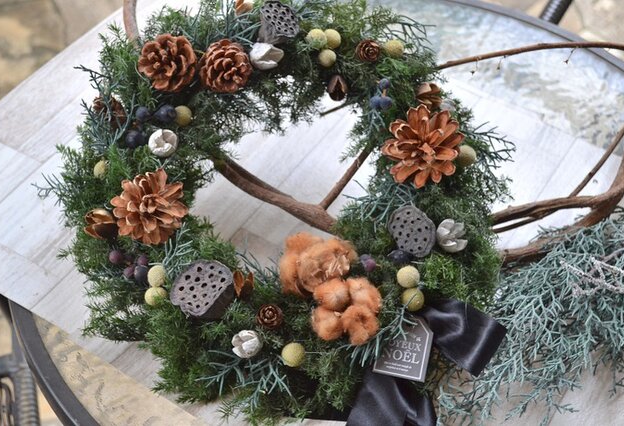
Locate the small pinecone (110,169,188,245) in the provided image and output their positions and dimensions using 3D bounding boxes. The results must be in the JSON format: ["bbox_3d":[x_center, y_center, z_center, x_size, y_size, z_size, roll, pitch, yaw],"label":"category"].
[{"bbox_3d":[-0.126,-0.005,0.744,0.060,0.044,0.060,0,82,-10],"label":"small pinecone"}]

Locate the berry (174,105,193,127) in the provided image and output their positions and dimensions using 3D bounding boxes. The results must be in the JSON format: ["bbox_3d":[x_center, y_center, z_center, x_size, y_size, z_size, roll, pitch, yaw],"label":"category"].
[{"bbox_3d":[-0.092,-0.069,0.684,0.014,0.014,0.014,2,49,-2],"label":"berry"}]

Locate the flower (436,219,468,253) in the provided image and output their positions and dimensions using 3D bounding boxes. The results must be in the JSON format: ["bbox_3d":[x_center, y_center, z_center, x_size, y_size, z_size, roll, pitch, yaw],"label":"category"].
[{"bbox_3d":[0.093,0.015,0.636,0.022,0.021,0.022,0,78,-31],"label":"flower"}]

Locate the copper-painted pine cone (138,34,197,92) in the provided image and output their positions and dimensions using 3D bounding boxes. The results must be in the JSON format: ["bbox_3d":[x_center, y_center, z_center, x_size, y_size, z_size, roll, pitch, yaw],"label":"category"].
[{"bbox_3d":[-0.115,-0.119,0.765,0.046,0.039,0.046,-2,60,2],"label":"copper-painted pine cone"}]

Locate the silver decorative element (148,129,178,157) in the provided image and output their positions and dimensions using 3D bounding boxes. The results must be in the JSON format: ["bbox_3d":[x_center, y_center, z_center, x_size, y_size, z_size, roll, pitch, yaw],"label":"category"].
[{"bbox_3d":[-0.115,-0.055,0.746,0.022,0.022,0.022,1,52,-1],"label":"silver decorative element"}]

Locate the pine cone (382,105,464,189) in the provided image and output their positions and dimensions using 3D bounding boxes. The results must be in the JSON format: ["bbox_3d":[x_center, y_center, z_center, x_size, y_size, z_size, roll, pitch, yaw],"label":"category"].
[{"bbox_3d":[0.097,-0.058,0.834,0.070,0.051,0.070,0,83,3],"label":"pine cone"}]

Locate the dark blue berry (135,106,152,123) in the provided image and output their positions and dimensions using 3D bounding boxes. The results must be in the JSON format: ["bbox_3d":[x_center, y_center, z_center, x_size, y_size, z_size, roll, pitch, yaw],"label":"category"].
[{"bbox_3d":[-0.132,-0.077,0.750,0.014,0.013,0.014,3,47,-3],"label":"dark blue berry"}]

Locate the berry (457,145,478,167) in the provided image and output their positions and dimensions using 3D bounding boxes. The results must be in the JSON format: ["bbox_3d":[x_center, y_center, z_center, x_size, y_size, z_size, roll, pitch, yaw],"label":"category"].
[{"bbox_3d":[0.107,-0.039,0.668,0.016,0.016,0.016,2,49,-2],"label":"berry"}]

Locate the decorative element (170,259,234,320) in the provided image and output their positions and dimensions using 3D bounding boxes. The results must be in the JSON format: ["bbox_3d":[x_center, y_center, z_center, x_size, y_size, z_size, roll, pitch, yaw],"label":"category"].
[{"bbox_3d":[-0.070,0.049,0.617,0.041,0.028,0.037,-45,55,0],"label":"decorative element"}]

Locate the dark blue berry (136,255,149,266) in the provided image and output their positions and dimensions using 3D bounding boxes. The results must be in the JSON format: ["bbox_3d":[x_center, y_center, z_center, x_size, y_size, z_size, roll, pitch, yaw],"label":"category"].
[{"bbox_3d":[-0.130,0.036,0.736,0.010,0.010,0.010,0,48,-11],"label":"dark blue berry"}]

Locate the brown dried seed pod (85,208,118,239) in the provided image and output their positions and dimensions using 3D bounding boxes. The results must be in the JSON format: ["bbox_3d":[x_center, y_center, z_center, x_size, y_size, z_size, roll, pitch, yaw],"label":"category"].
[{"bbox_3d":[-0.156,0.009,0.714,0.027,0.022,0.024,1,52,-1],"label":"brown dried seed pod"}]

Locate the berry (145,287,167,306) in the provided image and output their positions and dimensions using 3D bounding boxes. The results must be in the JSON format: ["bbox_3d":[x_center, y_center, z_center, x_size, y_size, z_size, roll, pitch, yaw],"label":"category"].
[{"bbox_3d":[-0.109,0.058,0.670,0.015,0.015,0.015,3,47,-3],"label":"berry"}]

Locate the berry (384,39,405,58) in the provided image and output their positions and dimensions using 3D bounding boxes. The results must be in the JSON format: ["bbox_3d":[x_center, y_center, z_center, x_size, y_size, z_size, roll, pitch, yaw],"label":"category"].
[{"bbox_3d":[0.061,-0.121,0.707,0.015,0.015,0.015,2,49,-2],"label":"berry"}]

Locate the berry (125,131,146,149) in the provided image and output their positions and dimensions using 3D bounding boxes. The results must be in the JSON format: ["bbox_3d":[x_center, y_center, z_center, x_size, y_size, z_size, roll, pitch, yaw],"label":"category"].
[{"bbox_3d":[-0.135,-0.056,0.735,0.016,0.015,0.016,3,47,-3],"label":"berry"}]

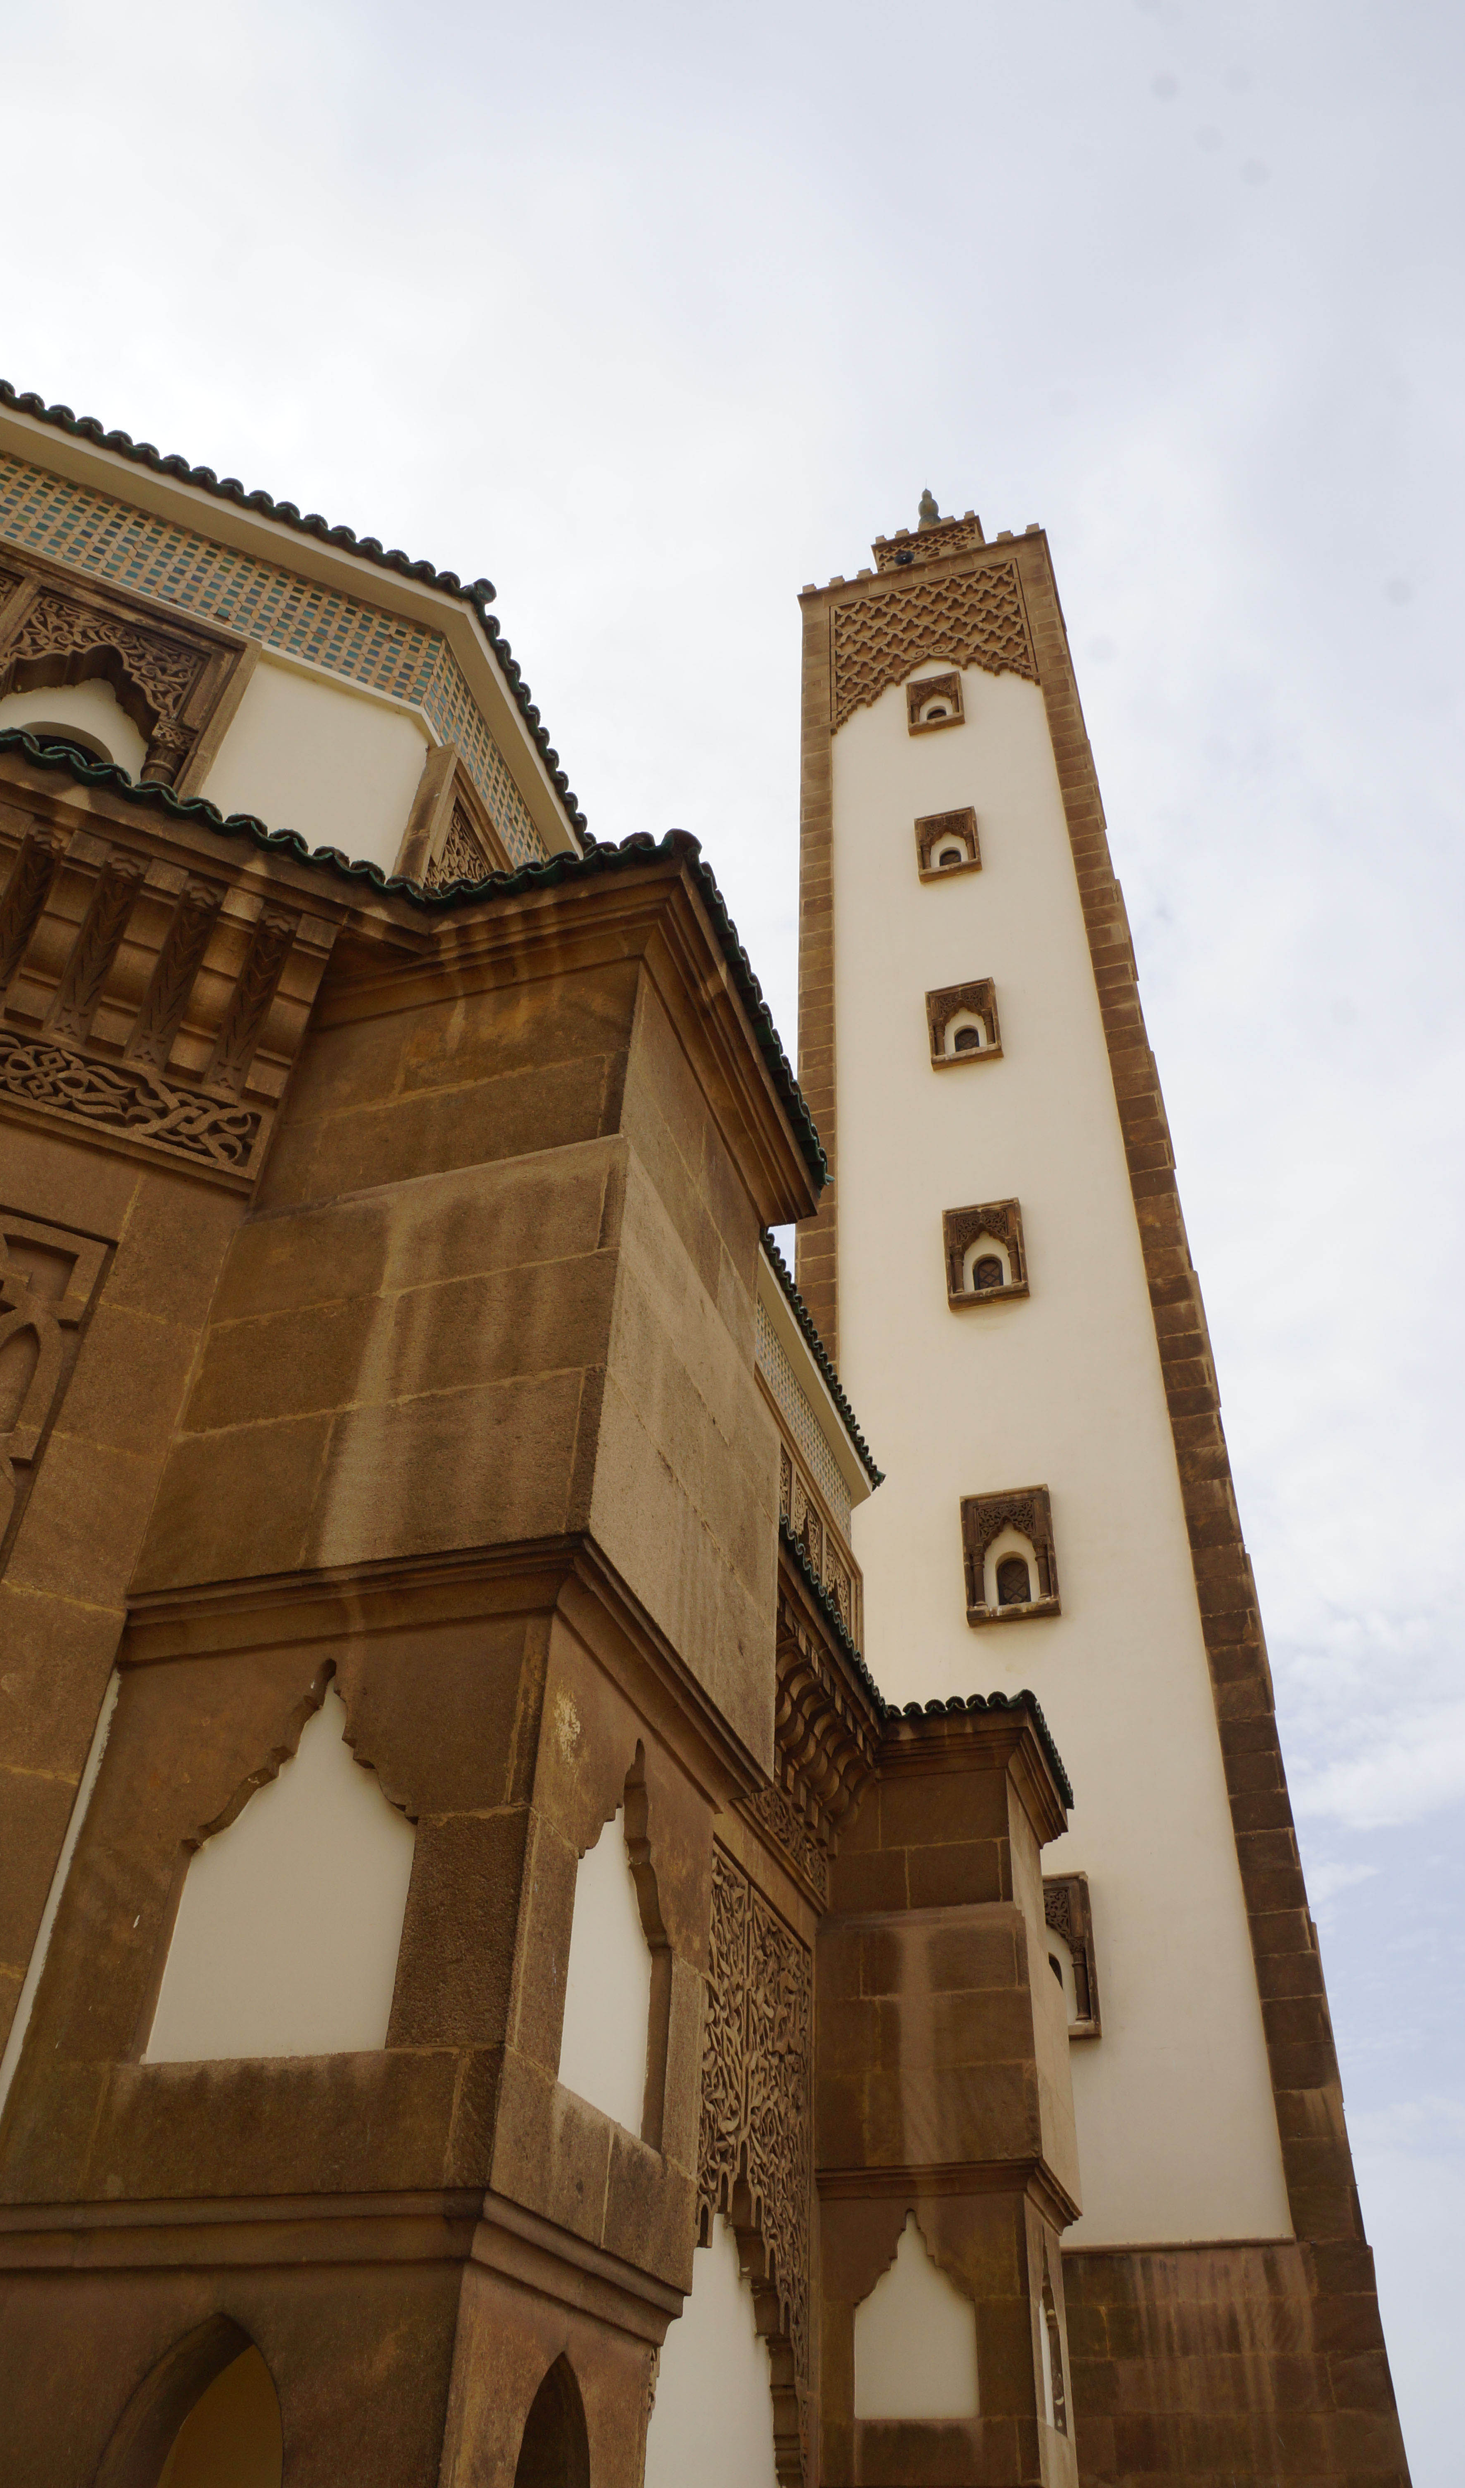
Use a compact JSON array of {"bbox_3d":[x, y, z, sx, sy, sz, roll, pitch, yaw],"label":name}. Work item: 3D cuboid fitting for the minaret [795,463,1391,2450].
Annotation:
[{"bbox_3d":[4.501,-2.273,28.841,5.440,44.260,5.440,-10,-42,15],"label":"minaret"}]

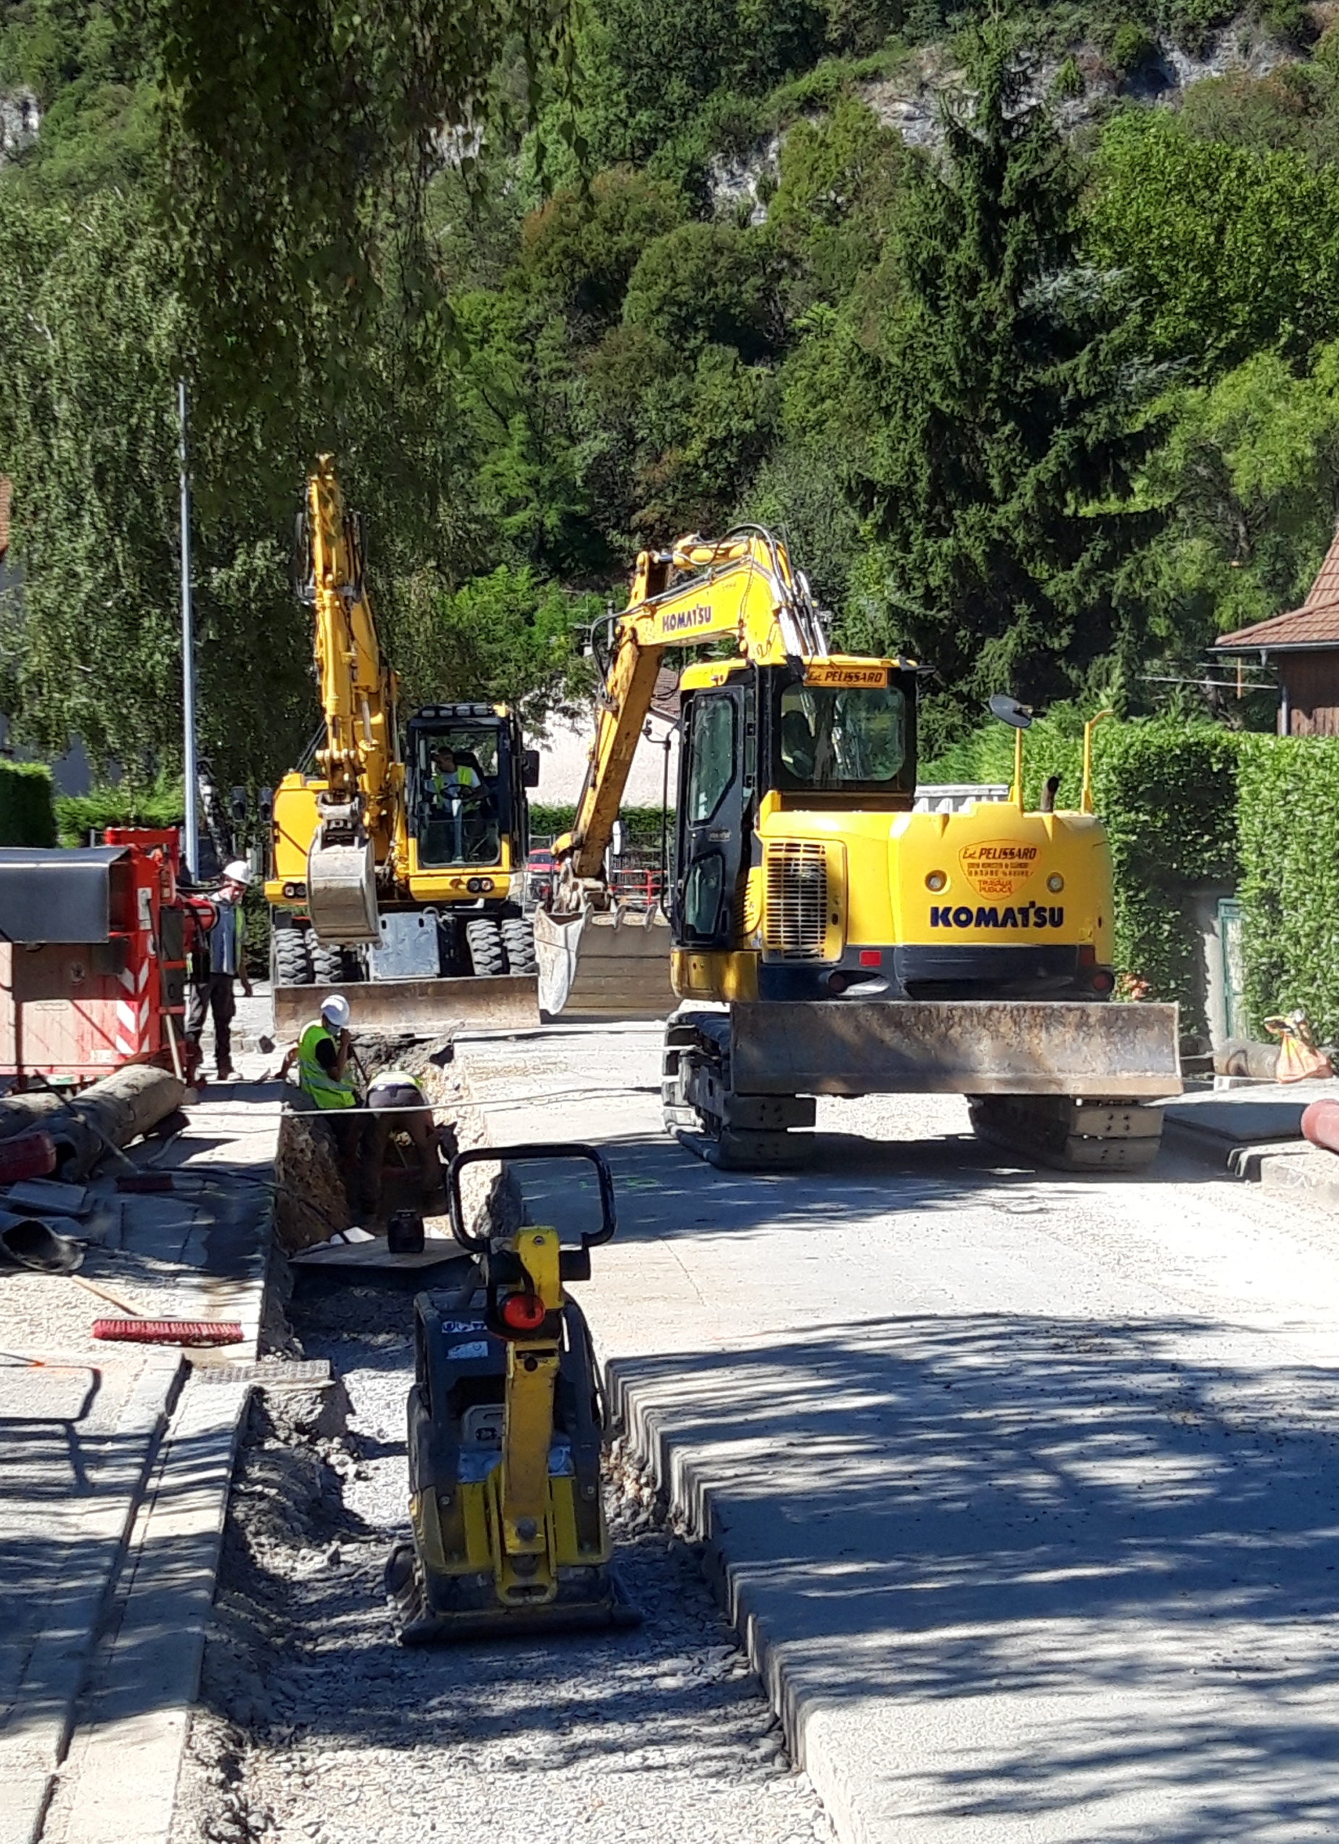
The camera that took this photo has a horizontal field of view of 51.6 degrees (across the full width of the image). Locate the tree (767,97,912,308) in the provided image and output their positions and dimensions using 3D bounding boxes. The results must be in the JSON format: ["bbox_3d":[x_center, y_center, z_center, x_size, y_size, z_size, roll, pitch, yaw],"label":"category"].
[{"bbox_3d":[10.477,-43.985,85.000,9.000,13.500,9.000,0,3,0],"label":"tree"}]

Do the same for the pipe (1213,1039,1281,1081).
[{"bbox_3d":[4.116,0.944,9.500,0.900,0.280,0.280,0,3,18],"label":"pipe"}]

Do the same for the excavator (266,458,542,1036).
[{"bbox_3d":[-2.881,-1.540,14.340,2.650,5.000,6.100,-1,3,-7],"label":"excavator"}]

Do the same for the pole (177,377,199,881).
[{"bbox_3d":[-5.519,-2.699,15.884,0.200,7.200,0.200,0,3,0],"label":"pole"}]

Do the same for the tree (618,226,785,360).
[{"bbox_3d":[1.833,-33.974,75.000,8.800,8.000,8.500,0,3,0],"label":"tree"}]

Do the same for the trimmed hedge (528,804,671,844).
[{"bbox_3d":[-1.451,-1.950,30.000,4.000,1.300,1.000,0,3,0],"label":"trimmed hedge"}]

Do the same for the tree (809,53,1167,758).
[{"bbox_3d":[6.049,-8.517,26.614,6.800,17.600,6.800,0,3,0],"label":"tree"}]

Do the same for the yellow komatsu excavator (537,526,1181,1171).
[{"bbox_3d":[0.704,-0.903,10.068,2.800,4.100,6.700,-1,3,-20],"label":"yellow komatsu excavator"}]

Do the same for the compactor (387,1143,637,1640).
[{"bbox_3d":[-0.452,1.177,3.993,0.630,1.220,0.880,-1,3,-12],"label":"compactor"}]

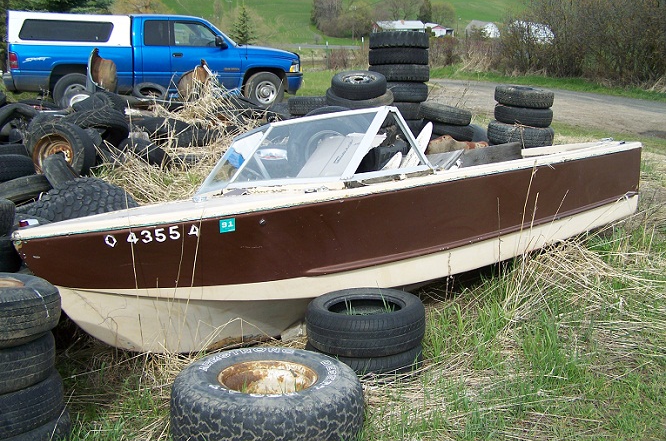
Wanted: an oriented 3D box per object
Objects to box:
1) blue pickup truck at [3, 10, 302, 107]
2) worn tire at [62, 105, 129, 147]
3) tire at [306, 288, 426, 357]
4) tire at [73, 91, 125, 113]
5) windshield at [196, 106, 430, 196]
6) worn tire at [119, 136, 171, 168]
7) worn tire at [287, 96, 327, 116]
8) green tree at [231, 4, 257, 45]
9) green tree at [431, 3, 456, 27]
[{"bbox_3d":[-3.369,-3.141,14.607,5.700,1.920,1.980,-3,13,-12],"label":"blue pickup truck"},{"bbox_3d":[-2.359,-0.888,7.300,0.680,0.200,0.680,5,-21,-1],"label":"worn tire"},{"bbox_3d":[0.173,0.516,3.780,0.620,0.190,0.620,0,11,0],"label":"tire"},{"bbox_3d":[-2.563,-1.235,8.000,0.650,0.200,0.650,-18,-6,4],"label":"tire"},{"bbox_3d":[-0.270,-0.448,4.959,1.070,0.450,1.620,-9,4,-41],"label":"windshield"},{"bbox_3d":[-1.860,-0.628,7.300,0.640,0.200,0.640,14,12,-3],"label":"worn tire"},{"bbox_3d":[-0.215,-1.430,9.000,0.680,0.220,0.680,0,12,0],"label":"worn tire"},{"bbox_3d":[-4.647,-9.969,38.000,1.500,2.600,1.500,0,12,0],"label":"green tree"},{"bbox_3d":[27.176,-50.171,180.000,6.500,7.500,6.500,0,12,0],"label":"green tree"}]

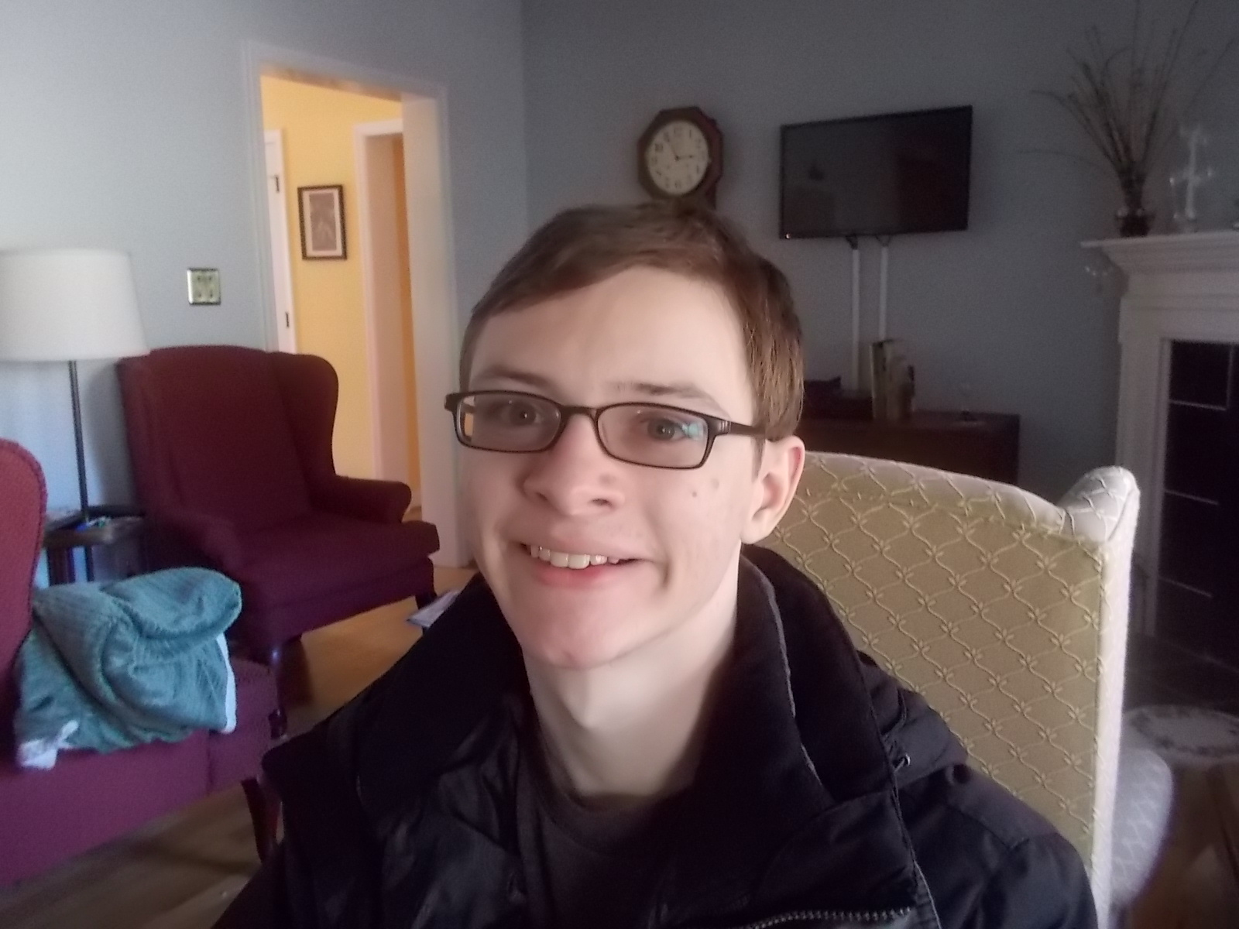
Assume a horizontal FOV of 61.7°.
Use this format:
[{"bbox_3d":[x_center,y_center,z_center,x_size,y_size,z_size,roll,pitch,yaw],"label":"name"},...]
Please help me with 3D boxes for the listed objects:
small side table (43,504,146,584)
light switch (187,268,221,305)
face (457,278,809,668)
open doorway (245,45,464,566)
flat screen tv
[{"bbox_3d":[-1.515,0.458,3.047,0.380,0.610,0.380,5,11,33],"label":"small side table"},{"bbox_3d":[-1.416,-0.607,3.550,0.015,0.124,0.124,5,11,33],"label":"light switch"},{"bbox_3d":[0.012,-0.003,0.500,0.150,0.190,0.125,2,2,14],"label":"face"},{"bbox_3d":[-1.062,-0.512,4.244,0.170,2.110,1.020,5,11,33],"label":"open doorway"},{"bbox_3d":[0.968,-1.096,3.955,0.737,0.432,0.070,5,11,33],"label":"flat screen tv"}]

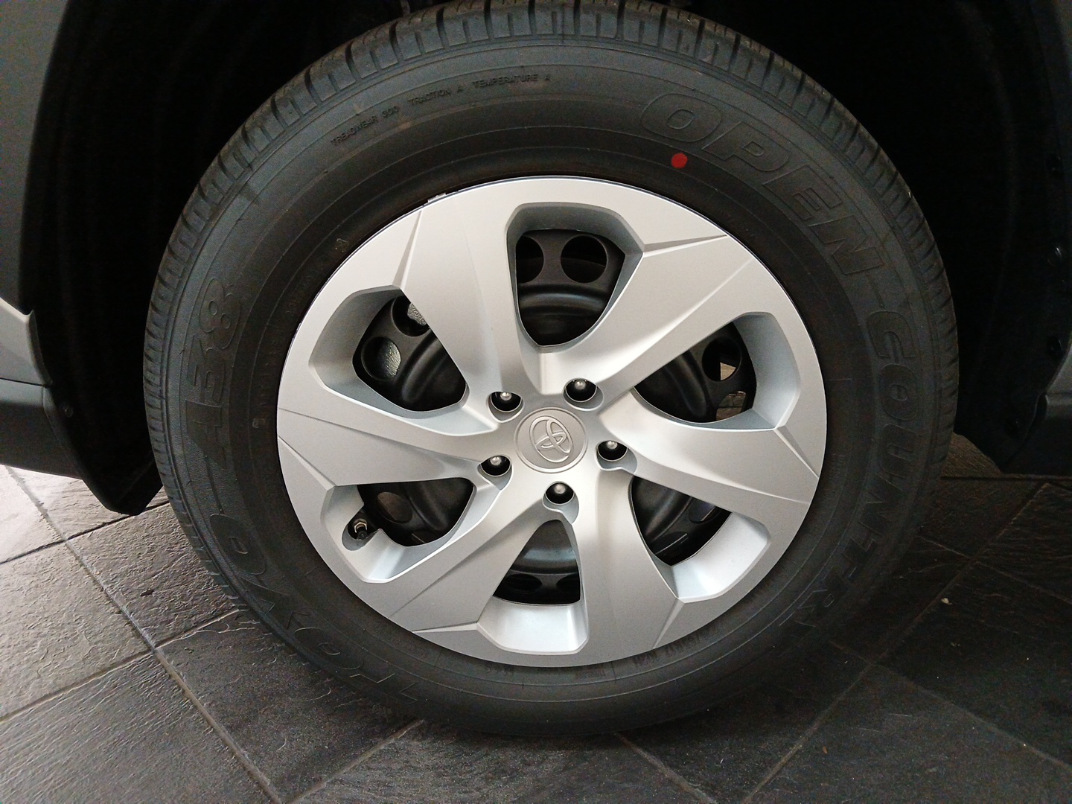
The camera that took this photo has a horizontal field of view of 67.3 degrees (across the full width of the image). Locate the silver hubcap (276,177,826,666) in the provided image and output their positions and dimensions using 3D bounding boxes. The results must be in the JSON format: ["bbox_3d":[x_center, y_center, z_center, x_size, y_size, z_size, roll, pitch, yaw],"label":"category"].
[{"bbox_3d":[0.012,0.034,0.698,0.457,0.457,0.075,1,25,0],"label":"silver hubcap"}]

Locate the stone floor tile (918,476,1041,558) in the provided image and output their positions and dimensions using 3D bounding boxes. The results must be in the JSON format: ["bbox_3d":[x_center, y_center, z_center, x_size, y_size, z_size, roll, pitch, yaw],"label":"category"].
[{"bbox_3d":[0.619,0.140,1.339,0.298,0.012,0.298,-21,33,-40],"label":"stone floor tile"}]

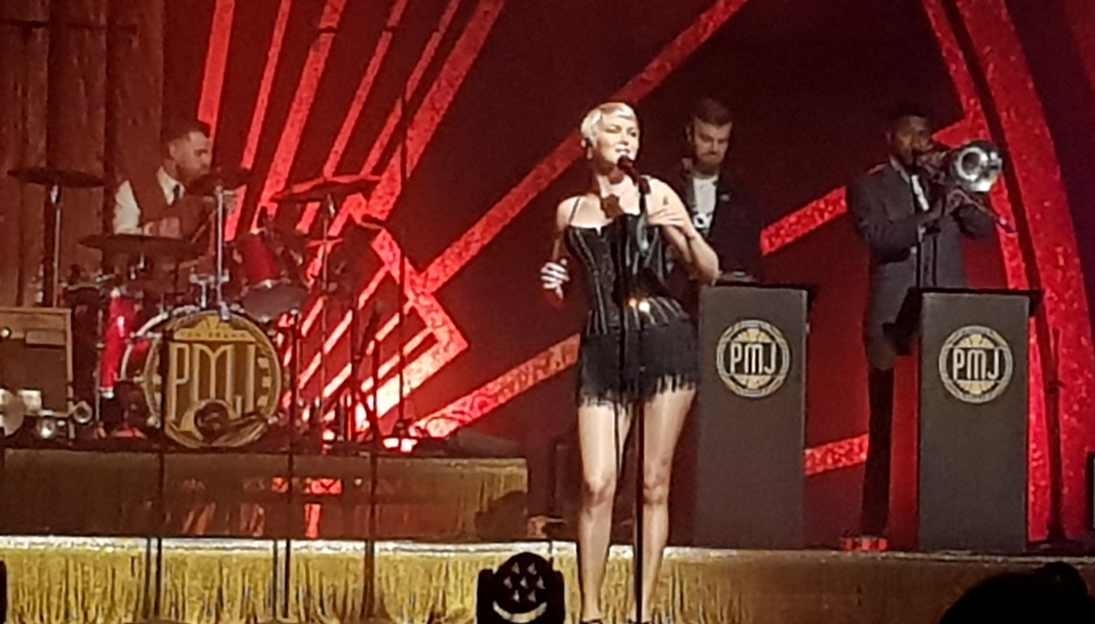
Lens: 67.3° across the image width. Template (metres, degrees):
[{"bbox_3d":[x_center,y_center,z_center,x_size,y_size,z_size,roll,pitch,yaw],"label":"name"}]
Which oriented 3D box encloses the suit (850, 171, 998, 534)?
[{"bbox_3d":[1.500,0.145,3.300,0.520,1.500,0.420,1,0,-13],"label":"suit"}]

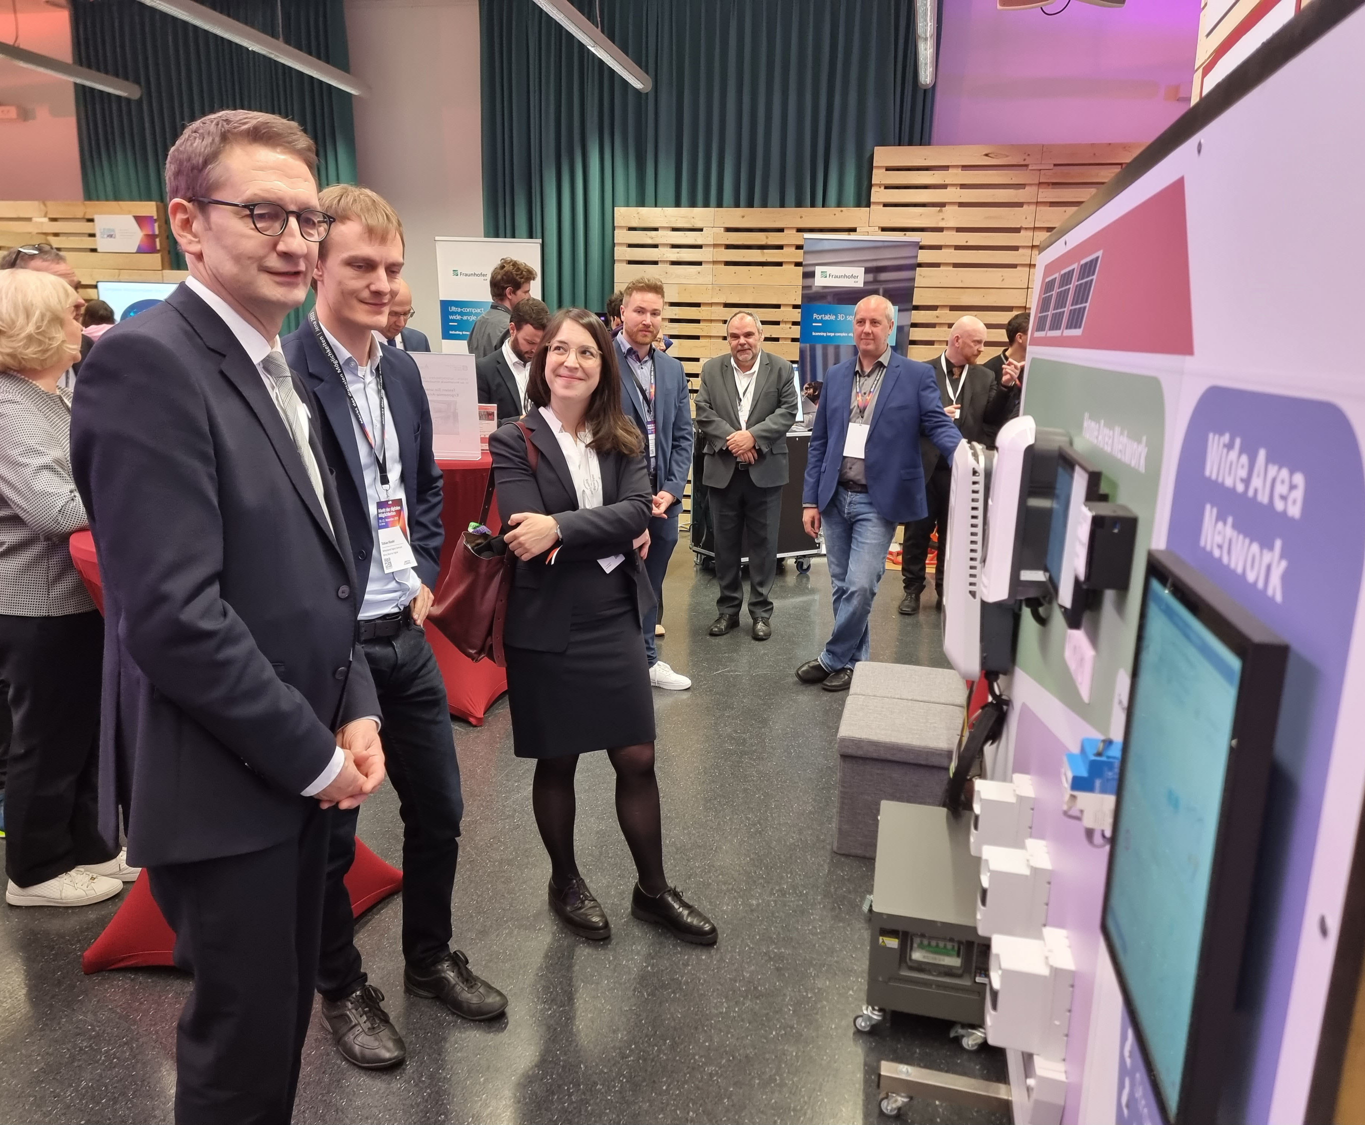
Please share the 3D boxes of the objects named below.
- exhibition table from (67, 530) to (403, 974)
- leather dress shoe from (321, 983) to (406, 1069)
[{"bbox_3d":[-1.123,0.439,2.655,0.710,1.090,0.710,4,13,12],"label":"exhibition table"},{"bbox_3d":[-0.728,1.014,2.354,0.107,0.115,0.288,-9,16,-41],"label":"leather dress shoe"}]

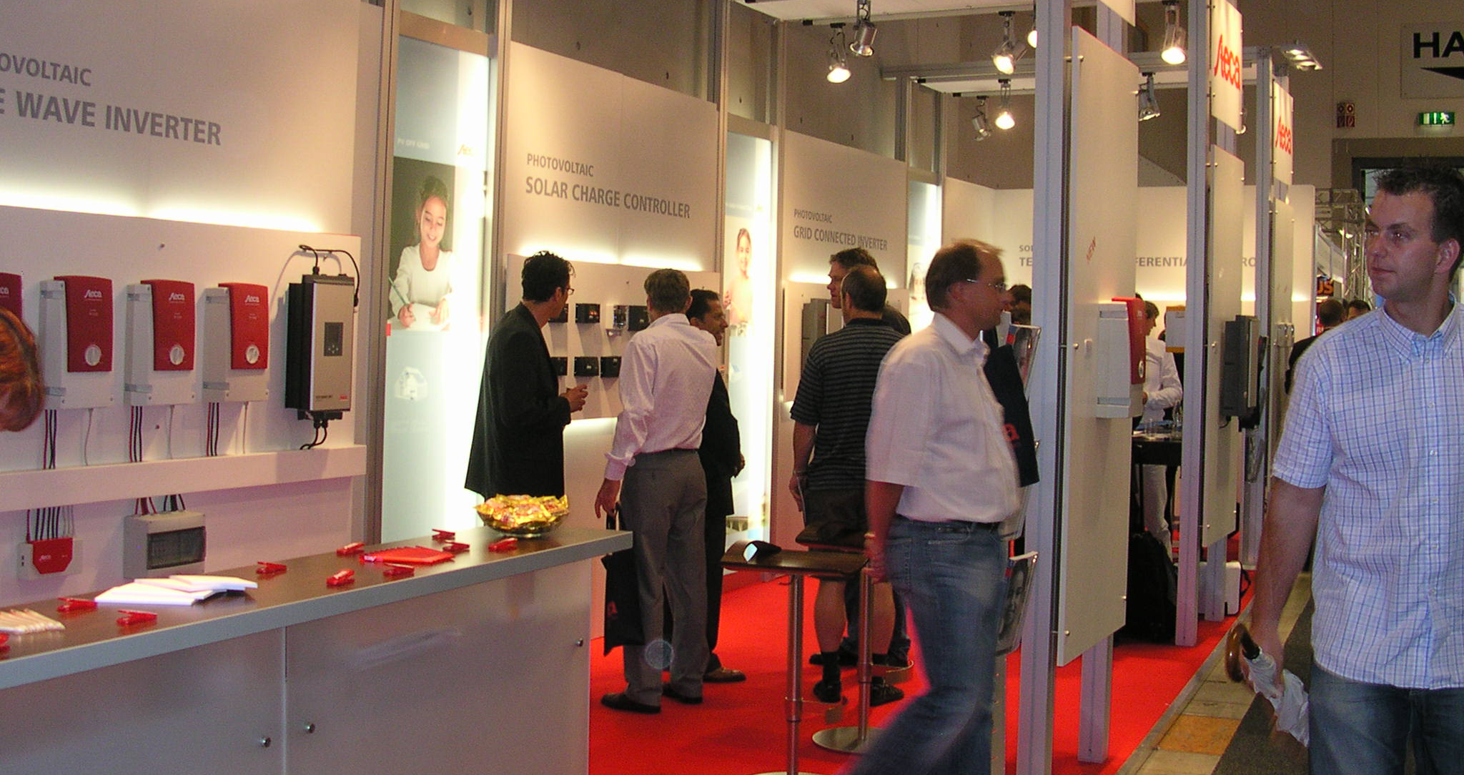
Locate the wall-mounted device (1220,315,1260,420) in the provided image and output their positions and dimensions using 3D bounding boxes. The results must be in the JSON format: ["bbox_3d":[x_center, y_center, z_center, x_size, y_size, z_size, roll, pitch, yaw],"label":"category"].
[{"bbox_3d":[2.564,-0.100,7.900,0.138,0.530,0.230,2,2,28],"label":"wall-mounted device"}]

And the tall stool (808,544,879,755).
[{"bbox_3d":[0.512,0.933,5.925,0.420,0.810,0.400,2,2,28],"label":"tall stool"}]

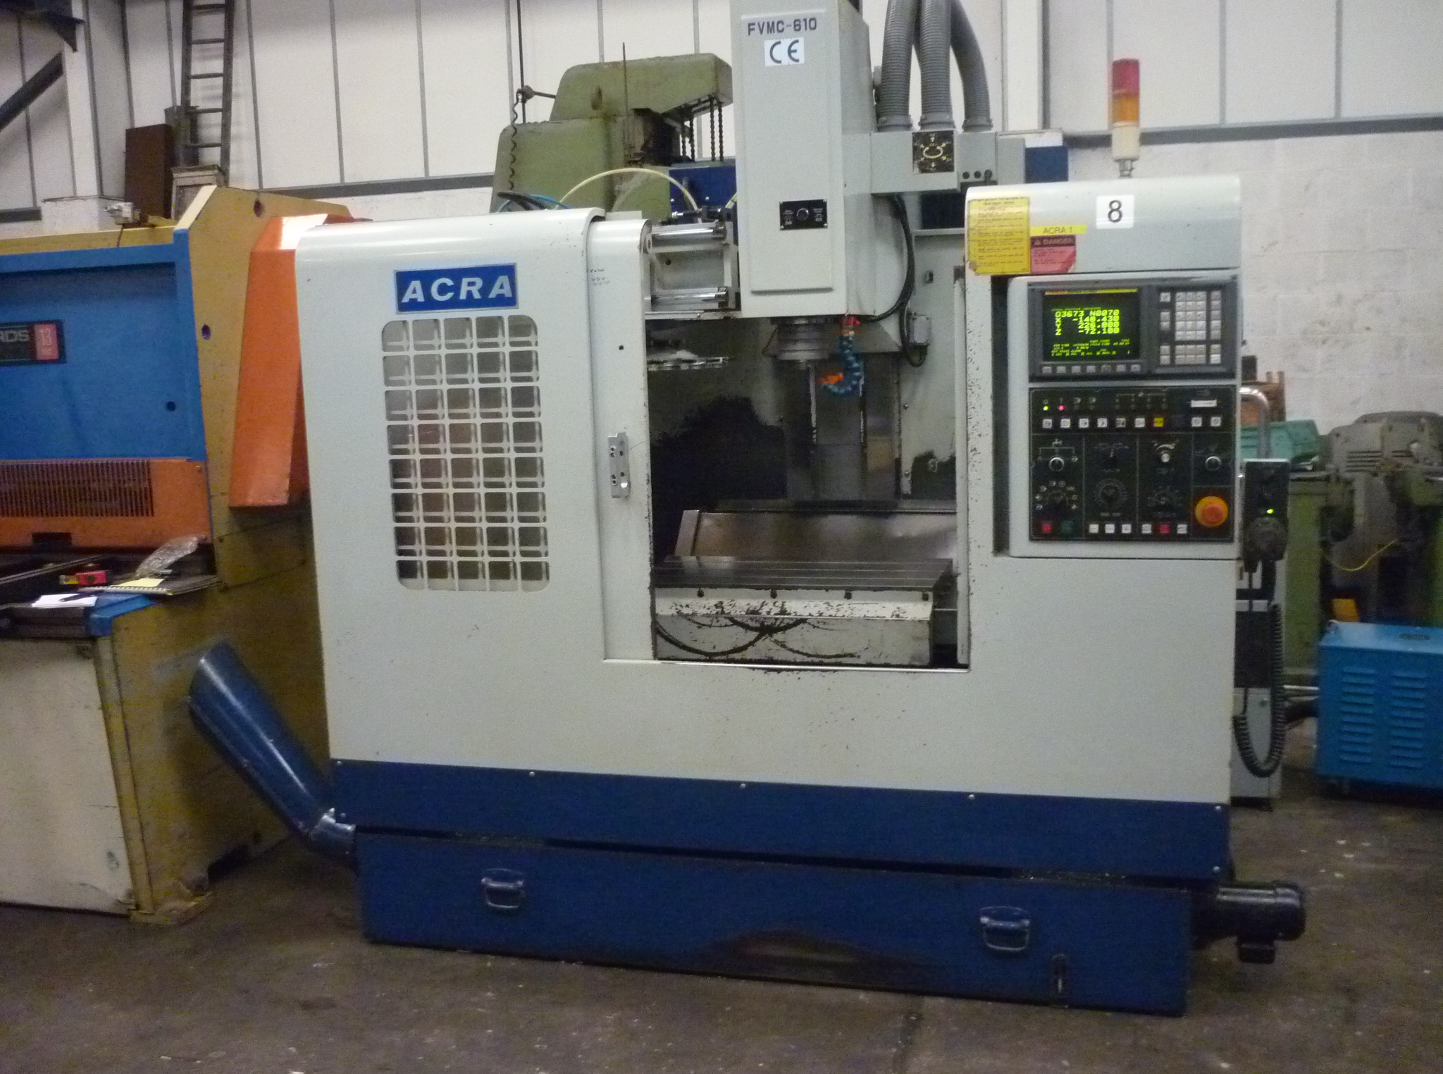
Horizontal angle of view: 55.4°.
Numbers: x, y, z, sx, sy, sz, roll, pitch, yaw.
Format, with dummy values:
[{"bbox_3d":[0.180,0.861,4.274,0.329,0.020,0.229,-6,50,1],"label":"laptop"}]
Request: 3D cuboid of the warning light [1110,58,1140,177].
[{"bbox_3d":[0.835,-0.860,2.843,0.053,0.245,0.053,0,8,15],"label":"warning light"}]

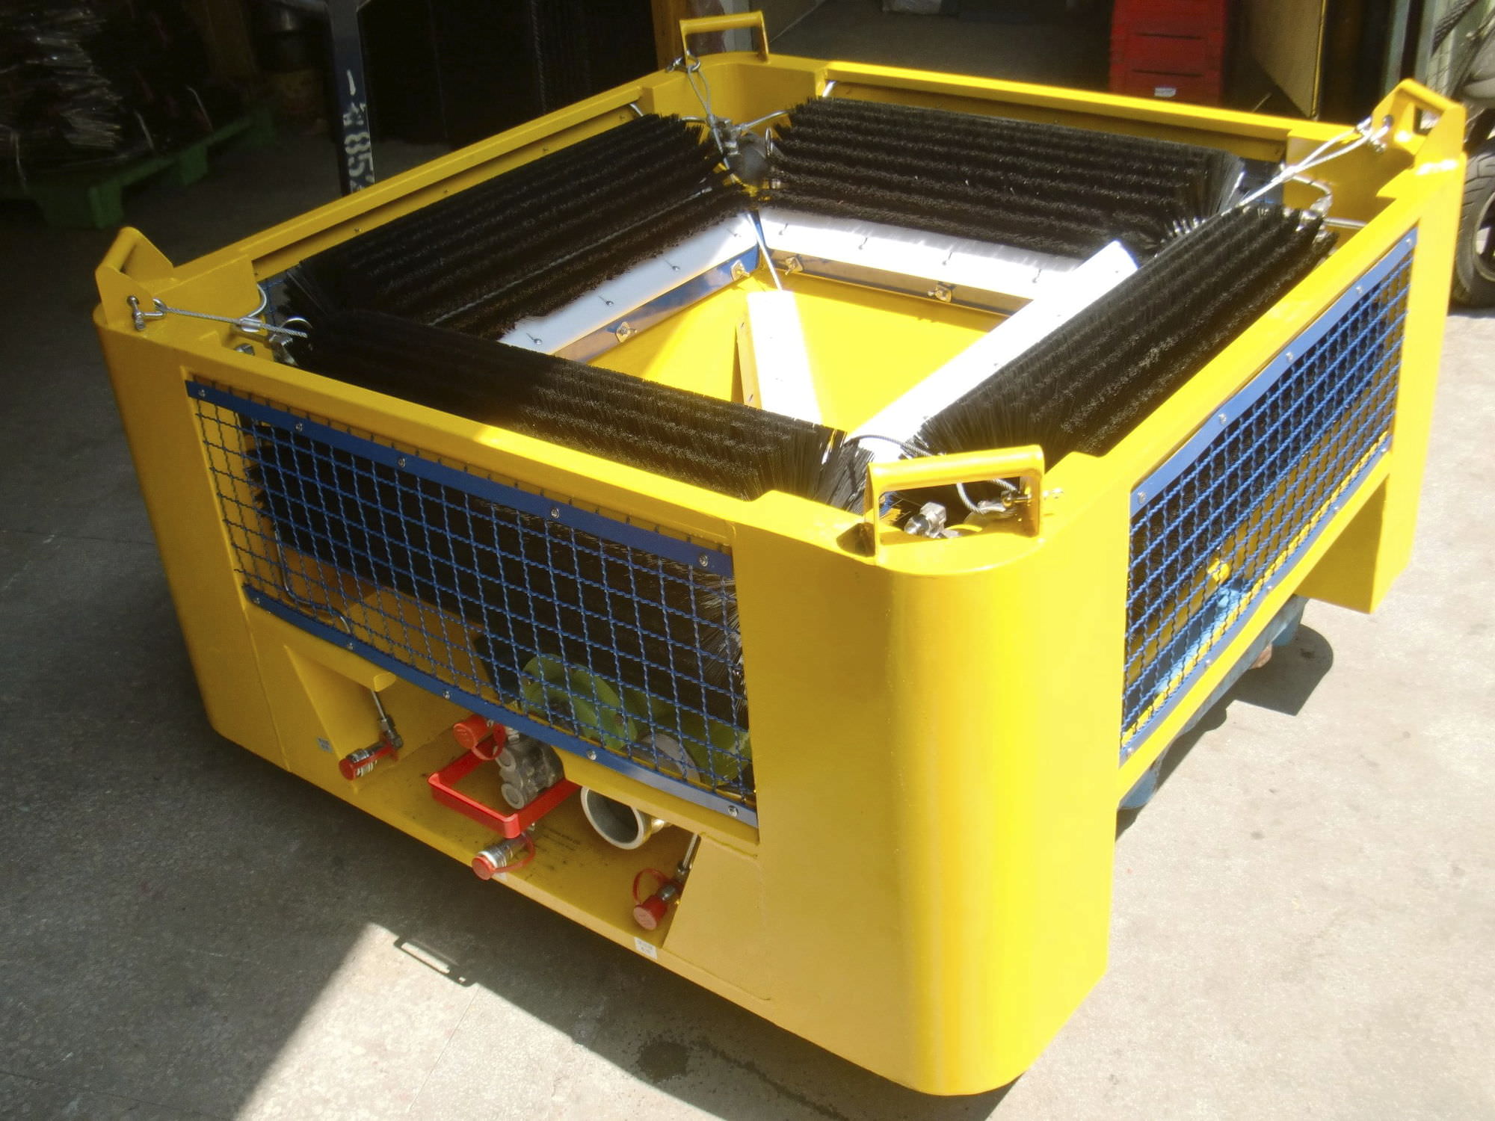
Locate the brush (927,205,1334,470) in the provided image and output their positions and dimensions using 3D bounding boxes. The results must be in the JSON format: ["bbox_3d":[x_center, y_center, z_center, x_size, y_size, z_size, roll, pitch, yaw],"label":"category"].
[{"bbox_3d":[0.513,-0.167,2.090,0.342,0.342,0.812,18,37,33],"label":"brush"}]

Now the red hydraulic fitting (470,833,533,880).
[{"bbox_3d":[-0.313,0.376,2.118,0.043,0.040,0.075,20,38,35],"label":"red hydraulic fitting"}]

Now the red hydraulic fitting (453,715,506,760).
[{"bbox_3d":[-0.346,0.220,2.143,0.046,0.048,0.062,18,37,33],"label":"red hydraulic fitting"}]

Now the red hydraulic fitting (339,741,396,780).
[{"bbox_3d":[-0.516,0.270,2.266,0.040,0.042,0.078,23,40,38],"label":"red hydraulic fitting"}]

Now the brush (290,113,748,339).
[{"bbox_3d":[-0.360,-0.446,2.670,0.342,0.342,0.827,18,37,33],"label":"brush"}]

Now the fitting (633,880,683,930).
[{"bbox_3d":[-0.100,0.410,1.980,0.042,0.042,0.070,16,36,30],"label":"fitting"}]

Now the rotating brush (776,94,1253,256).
[{"bbox_3d":[0.451,-0.567,2.776,0.812,0.342,0.342,18,37,33],"label":"rotating brush"}]

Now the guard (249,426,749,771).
[{"bbox_3d":[-0.341,0.030,1.921,0.863,0.342,0.022,18,37,33],"label":"guard"}]

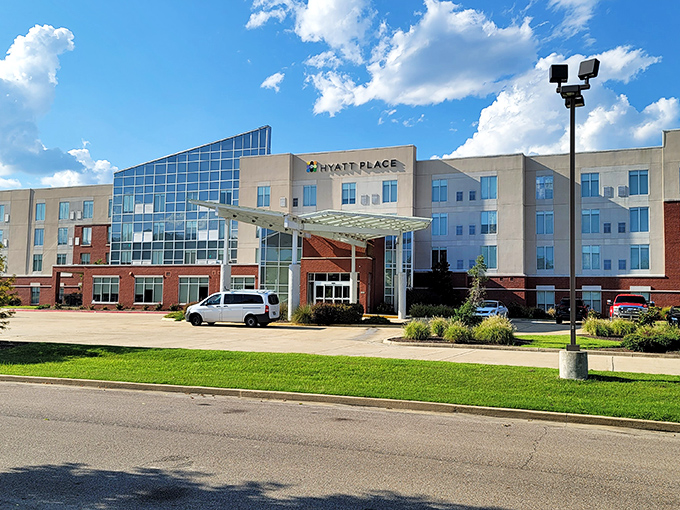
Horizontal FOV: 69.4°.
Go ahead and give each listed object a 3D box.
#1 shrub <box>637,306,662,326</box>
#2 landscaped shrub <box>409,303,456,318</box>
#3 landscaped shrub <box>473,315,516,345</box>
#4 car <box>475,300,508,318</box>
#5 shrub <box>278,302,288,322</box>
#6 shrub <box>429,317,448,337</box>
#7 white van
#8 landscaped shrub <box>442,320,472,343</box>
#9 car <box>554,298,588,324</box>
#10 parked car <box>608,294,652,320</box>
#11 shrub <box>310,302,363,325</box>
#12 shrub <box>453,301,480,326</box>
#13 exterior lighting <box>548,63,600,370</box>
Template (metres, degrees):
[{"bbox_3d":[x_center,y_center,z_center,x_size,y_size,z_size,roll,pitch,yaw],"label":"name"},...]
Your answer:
[{"bbox_3d":[15.333,3.295,24.331,1.100,1.280,1.100,0,-3,20],"label":"shrub"},{"bbox_3d":[6.551,3.879,34.771,3.200,1.080,1.300,0,-3,20],"label":"landscaped shrub"},{"bbox_3d":[6.331,2.978,20.126,1.700,1.080,1.600,0,-3,20],"label":"landscaped shrub"},{"bbox_3d":[9.904,3.714,32.535,1.840,1.460,4.750,-1,-3,28],"label":"car"},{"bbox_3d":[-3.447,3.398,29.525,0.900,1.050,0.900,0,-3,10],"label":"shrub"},{"bbox_3d":[4.551,3.283,22.572,0.880,0.900,0.880,0,-3,20],"label":"shrub"},{"bbox_3d":[-6.043,2.972,27.592,5.140,1.920,1.950,0,-3,12],"label":"white van"},{"bbox_3d":[4.990,3.201,20.767,1.200,0.880,1.200,0,-3,20],"label":"landscaped shrub"},{"bbox_3d":[15.844,3.784,33.545,1.870,1.700,4.600,0,-3,20],"label":"car"},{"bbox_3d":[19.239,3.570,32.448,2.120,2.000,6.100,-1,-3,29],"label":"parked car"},{"bbox_3d":[-0.186,3.370,28.827,2.950,1.130,1.550,0,-3,8],"label":"shrub"},{"bbox_3d":[5.639,2.870,21.836,1.200,1.480,1.200,0,-3,20],"label":"shrub"},{"bbox_3d":[5.517,-0.930,11.705,1.050,7.580,1.000,0,-3,20],"label":"exterior lighting"}]

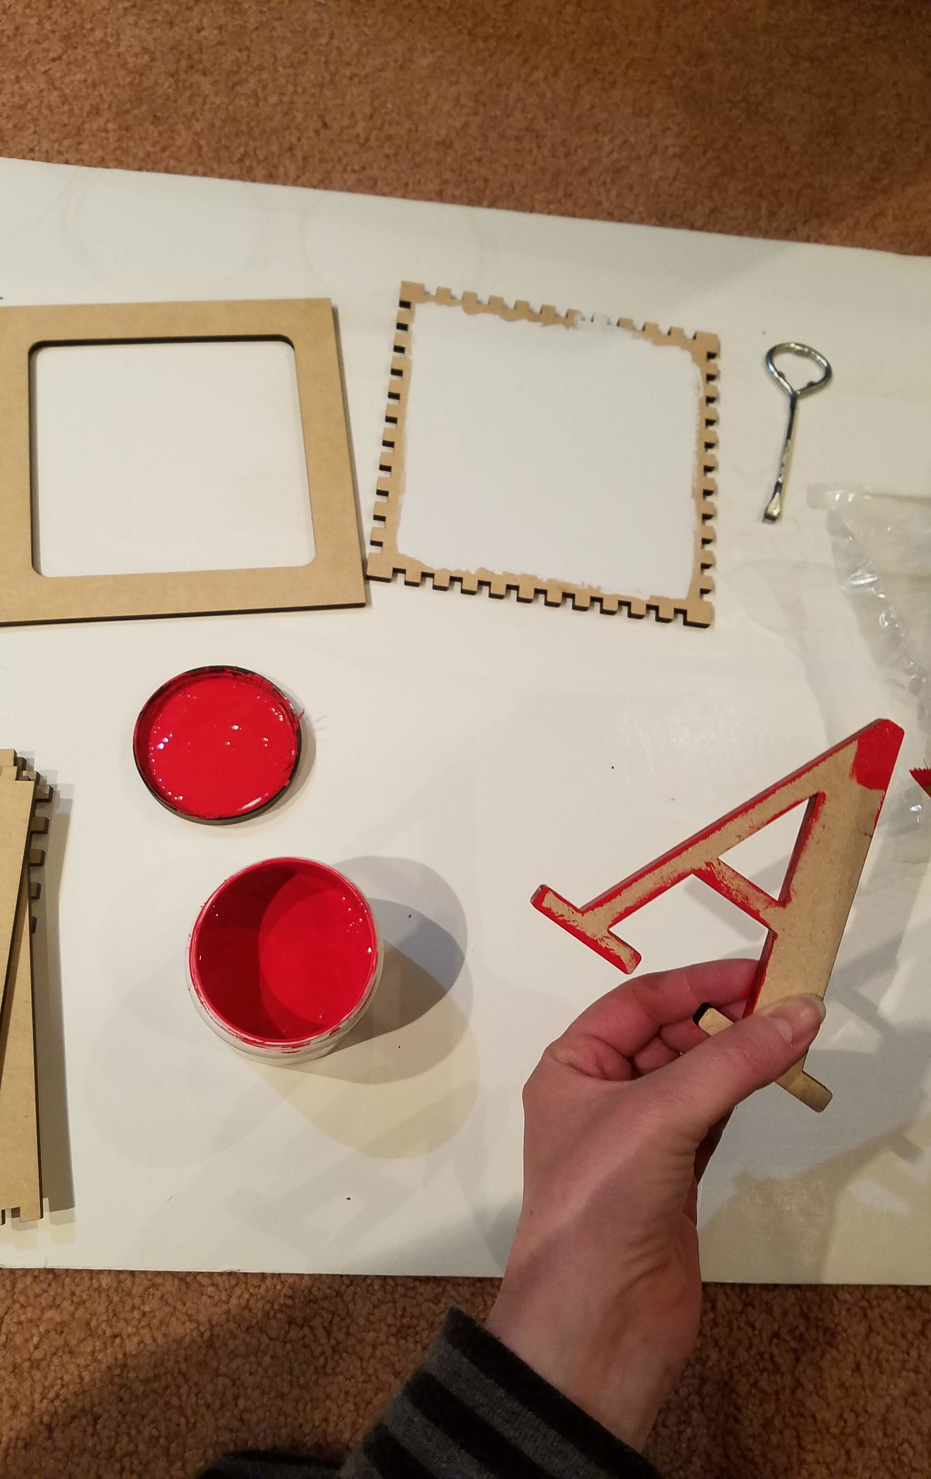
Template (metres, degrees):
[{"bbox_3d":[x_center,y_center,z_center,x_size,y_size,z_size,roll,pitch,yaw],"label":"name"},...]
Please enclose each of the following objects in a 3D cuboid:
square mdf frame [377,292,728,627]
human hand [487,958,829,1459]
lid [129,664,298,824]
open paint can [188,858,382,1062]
[{"bbox_3d":[0.042,-0.142,0.546,0.164,0.006,0.164,7,72,-6],"label":"square mdf frame"},{"bbox_3d":[0.051,0.130,0.320,0.076,0.078,0.130,15,74,0],"label":"human hand"},{"bbox_3d":[-0.106,0.002,0.477,0.070,0.011,0.070,2,72,-7],"label":"lid"},{"bbox_3d":[-0.068,0.085,0.422,0.070,0.075,0.070,-5,73,-9],"label":"open paint can"}]

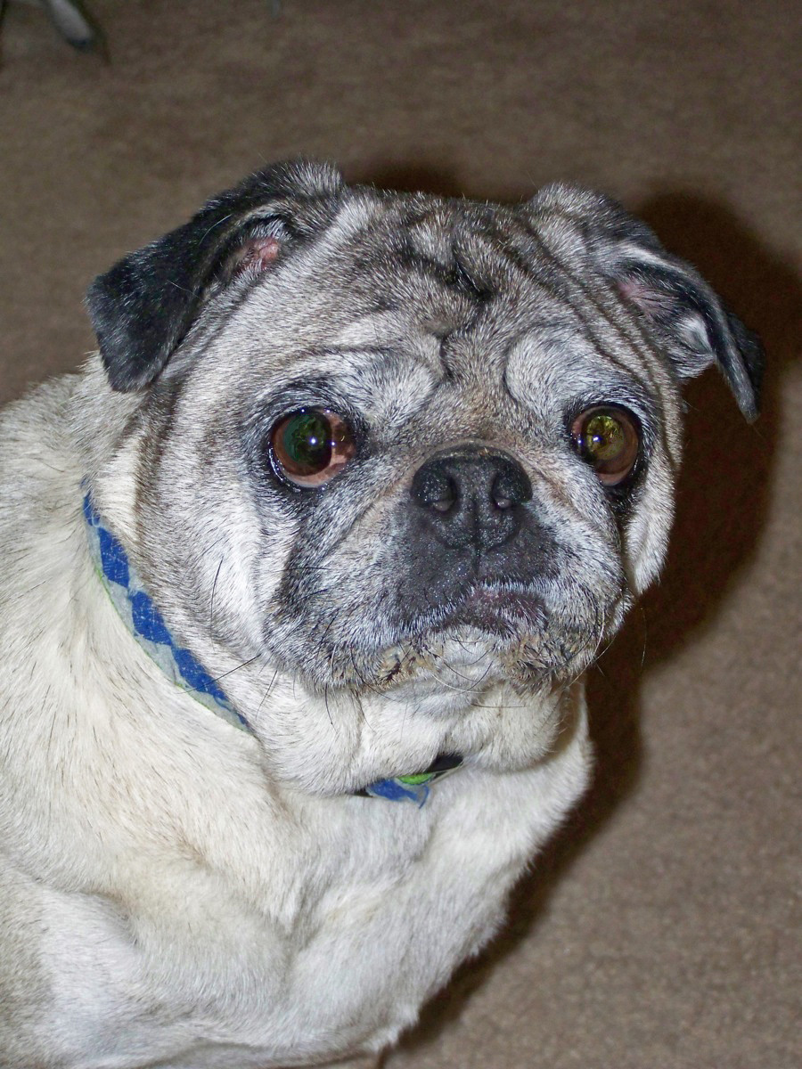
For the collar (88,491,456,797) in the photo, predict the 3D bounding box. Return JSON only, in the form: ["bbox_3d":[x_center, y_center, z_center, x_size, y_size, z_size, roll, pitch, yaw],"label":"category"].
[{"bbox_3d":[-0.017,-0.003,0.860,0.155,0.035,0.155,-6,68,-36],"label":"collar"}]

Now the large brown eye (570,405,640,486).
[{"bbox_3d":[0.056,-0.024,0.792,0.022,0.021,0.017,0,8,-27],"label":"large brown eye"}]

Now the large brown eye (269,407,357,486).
[{"bbox_3d":[-0.023,-0.023,0.769,0.023,0.021,0.017,0,8,-3],"label":"large brown eye"}]

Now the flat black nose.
[{"bbox_3d":[0.018,-0.009,0.765,0.033,0.027,0.019,0,15,-17],"label":"flat black nose"}]

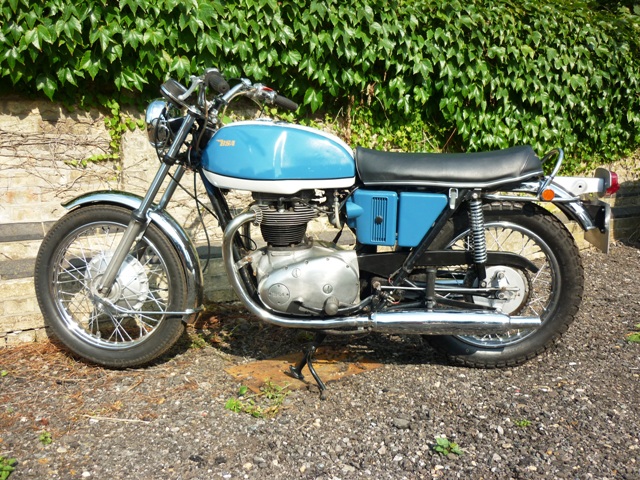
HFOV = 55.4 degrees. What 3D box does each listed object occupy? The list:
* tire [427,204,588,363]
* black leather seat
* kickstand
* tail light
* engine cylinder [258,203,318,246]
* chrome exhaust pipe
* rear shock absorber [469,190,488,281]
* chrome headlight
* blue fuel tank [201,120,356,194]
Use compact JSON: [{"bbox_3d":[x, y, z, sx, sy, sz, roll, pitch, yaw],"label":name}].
[{"bbox_3d":[0.653,0.164,2.288,0.654,0.654,0.105,0,10,3],"label":"tire"},{"bbox_3d":[0.453,-0.269,2.218,0.660,0.155,0.260,0,10,3],"label":"black leather seat"},{"bbox_3d":[-0.040,0.433,2.215,0.150,0.200,0.280,0,10,3],"label":"kickstand"},{"bbox_3d":[1.057,-0.204,2.203,0.065,0.098,0.090,0,10,3],"label":"tail light"},{"bbox_3d":[-0.117,-0.057,2.271,0.200,0.150,0.250,0,10,3],"label":"engine cylinder"},{"bbox_3d":[0.209,0.110,2.135,1.100,0.400,0.170,0,10,3],"label":"chrome exhaust pipe"},{"bbox_3d":[0.548,-0.009,2.109,0.060,0.315,0.060,-7,10,4],"label":"rear shock absorber"},{"bbox_3d":[-0.585,-0.435,2.262,0.100,0.180,0.180,2,11,12],"label":"chrome headlight"},{"bbox_3d":[-0.148,-0.301,2.239,0.575,0.260,0.280,0,10,3],"label":"blue fuel tank"}]

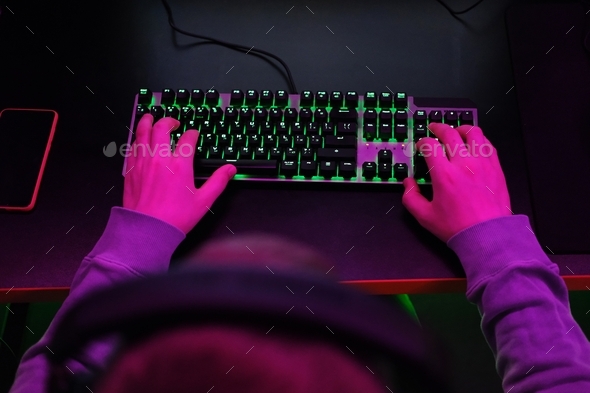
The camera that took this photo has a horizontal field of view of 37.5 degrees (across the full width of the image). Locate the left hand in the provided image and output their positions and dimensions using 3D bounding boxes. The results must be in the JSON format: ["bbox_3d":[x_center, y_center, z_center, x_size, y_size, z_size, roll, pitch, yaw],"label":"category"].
[{"bbox_3d":[-0.136,-0.030,1.039,0.131,0.070,0.165,1,58,4],"label":"left hand"}]

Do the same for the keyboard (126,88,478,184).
[{"bbox_3d":[0.010,-0.073,1.083,0.438,0.038,0.132,1,58,4],"label":"keyboard"}]

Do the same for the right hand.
[{"bbox_3d":[0.179,-0.022,1.016,0.120,0.070,0.162,-10,57,-3],"label":"right hand"}]

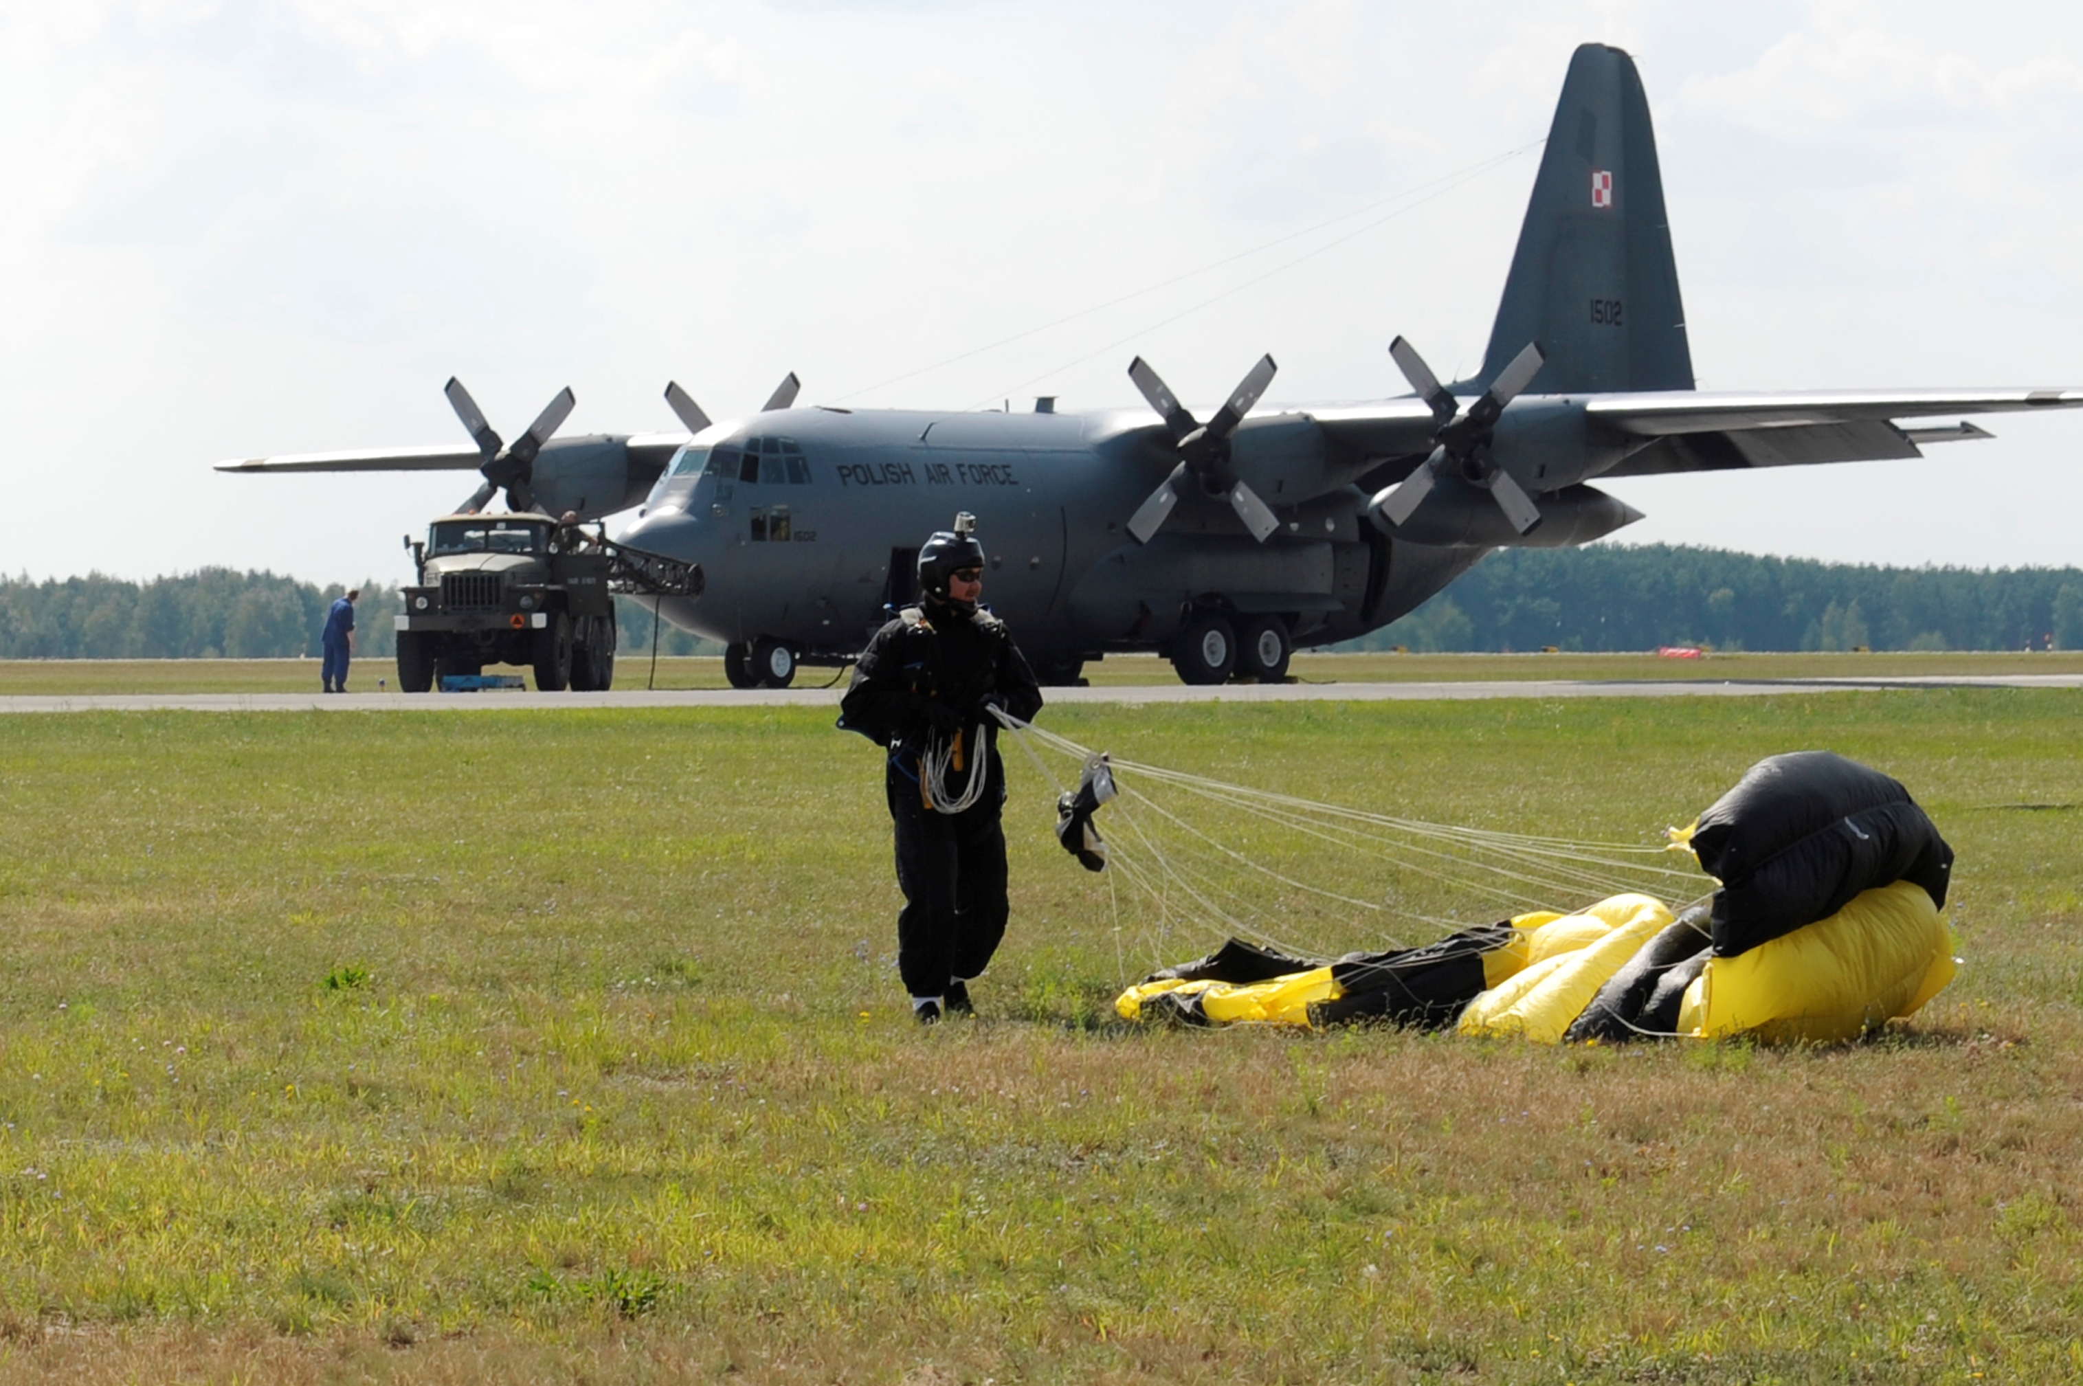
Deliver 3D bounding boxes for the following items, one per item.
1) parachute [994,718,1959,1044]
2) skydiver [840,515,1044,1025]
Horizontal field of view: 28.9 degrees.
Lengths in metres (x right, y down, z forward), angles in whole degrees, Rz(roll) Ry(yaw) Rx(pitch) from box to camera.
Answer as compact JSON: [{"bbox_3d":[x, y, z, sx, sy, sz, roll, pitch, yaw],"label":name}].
[{"bbox_3d":[1.590,0.650,14.950,3.530,1.130,1.550,0,1,0],"label":"parachute"},{"bbox_3d":[-0.365,0.280,15.000,0.690,1.880,0.530,0,1,-18],"label":"skydiver"}]

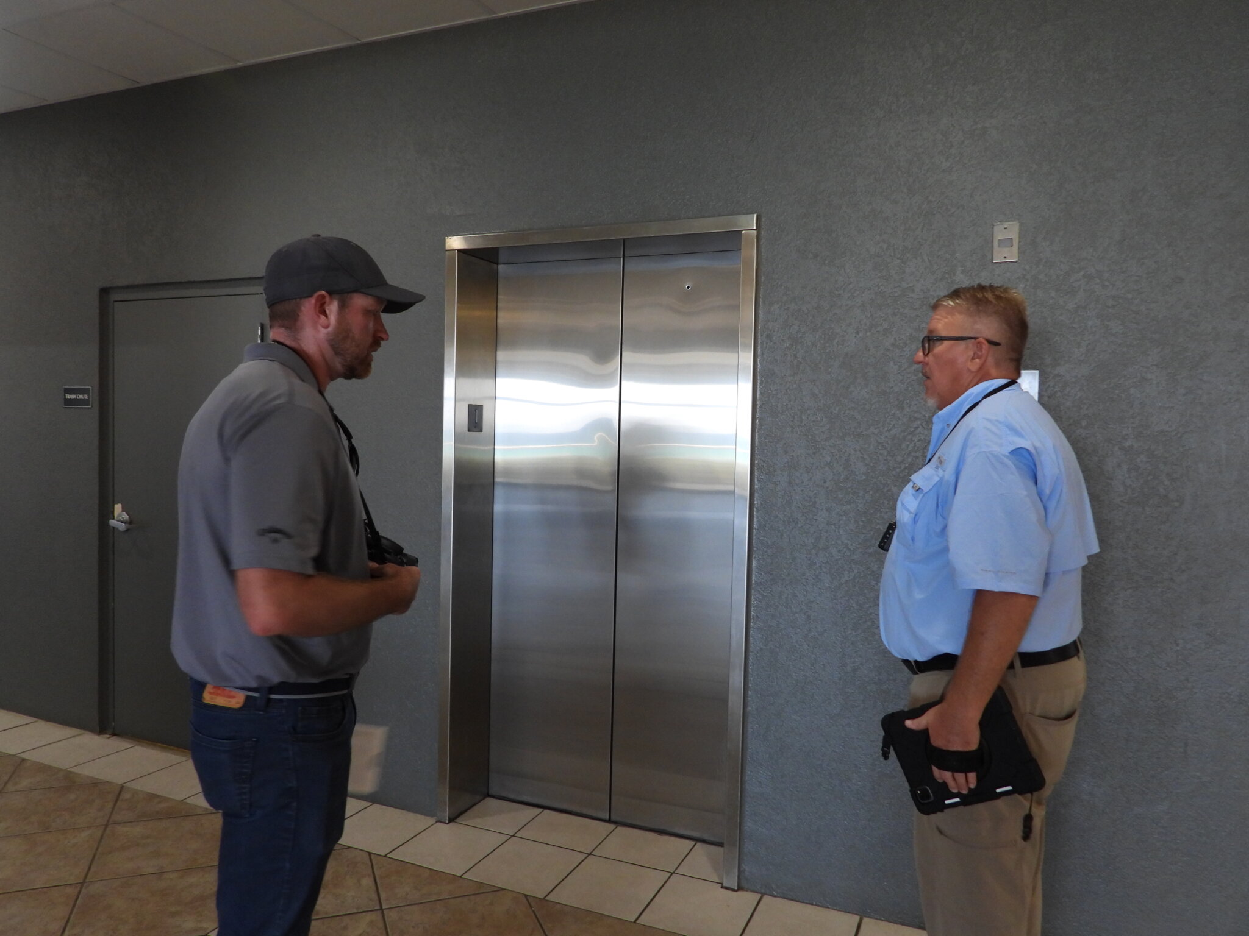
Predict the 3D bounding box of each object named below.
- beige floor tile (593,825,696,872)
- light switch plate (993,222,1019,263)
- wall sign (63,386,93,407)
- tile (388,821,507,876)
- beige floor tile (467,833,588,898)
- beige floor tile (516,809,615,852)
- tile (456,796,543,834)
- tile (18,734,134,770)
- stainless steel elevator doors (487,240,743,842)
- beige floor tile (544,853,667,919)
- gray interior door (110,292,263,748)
[{"bbox_3d":[0.071,1.376,3.120,0.311,0.010,0.244,2,3,23],"label":"beige floor tile"},{"bbox_3d":[1.085,-0.640,2.461,0.068,0.112,0.006,2,3,23],"label":"light switch plate"},{"bbox_3d":[-2.569,-0.332,4.067,0.199,0.099,0.010,2,3,23],"label":"wall sign"},{"bbox_3d":[-0.620,1.351,3.084,0.310,0.010,0.315,2,3,23],"label":"tile"},{"bbox_3d":[-0.331,1.363,2.958,0.310,0.010,0.315,2,3,23],"label":"beige floor tile"},{"bbox_3d":[-0.218,1.363,3.246,0.311,0.010,0.244,2,3,23],"label":"beige floor tile"},{"bbox_3d":[-0.484,1.352,3.361,0.262,0.010,0.244,2,3,23],"label":"tile"},{"bbox_3d":[-2.451,1.271,3.876,0.325,0.010,0.315,2,3,23],"label":"tile"},{"bbox_3d":[-0.026,0.271,3.284,1.079,2.177,0.045,2,3,23],"label":"stainless steel elevator doors"},{"bbox_3d":[-0.044,1.384,2.856,0.311,0.010,0.326,2,3,23],"label":"beige floor tile"},{"bbox_3d":[-1.957,0.258,3.887,0.916,2.022,0.045,2,3,23],"label":"gray interior door"}]

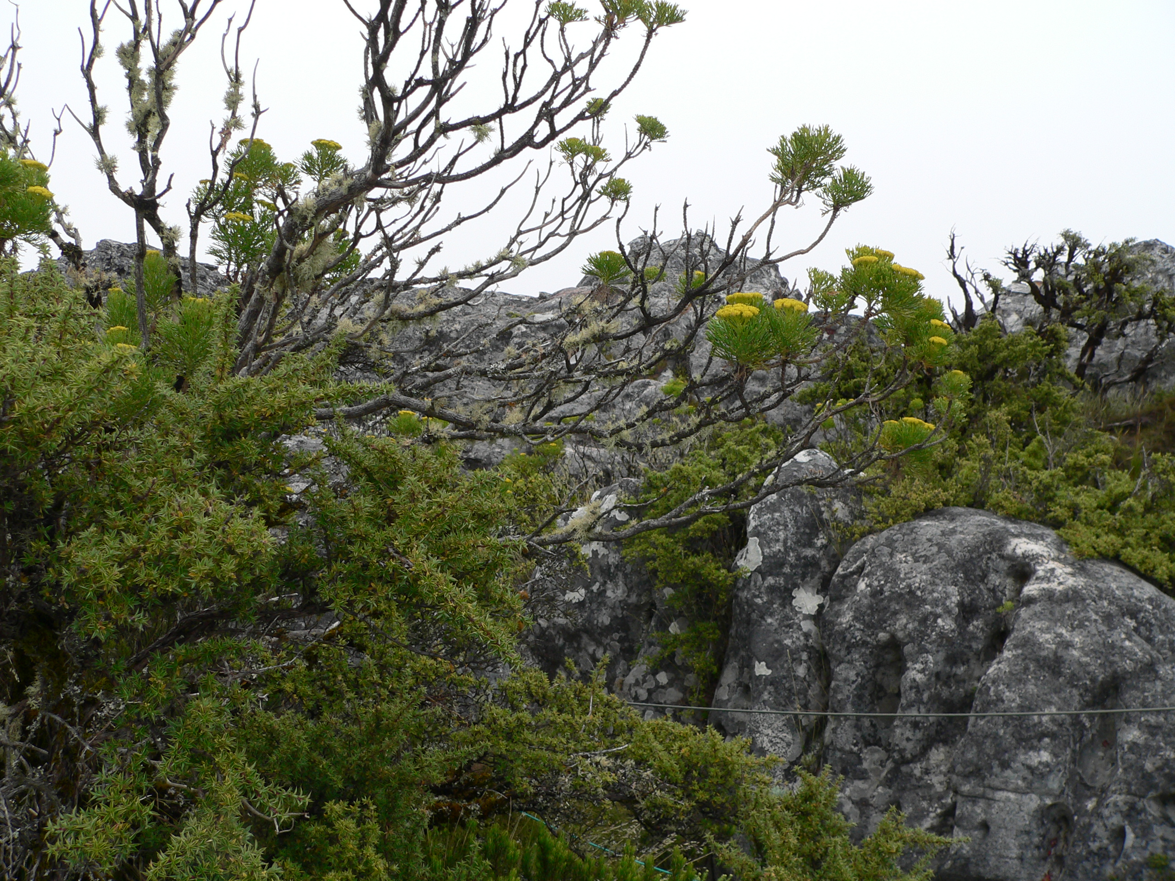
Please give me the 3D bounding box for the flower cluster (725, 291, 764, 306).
[{"bbox_3d":[0.322,-0.290,2.500,0.077,0.029,0.074,0,0,0],"label":"flower cluster"}]

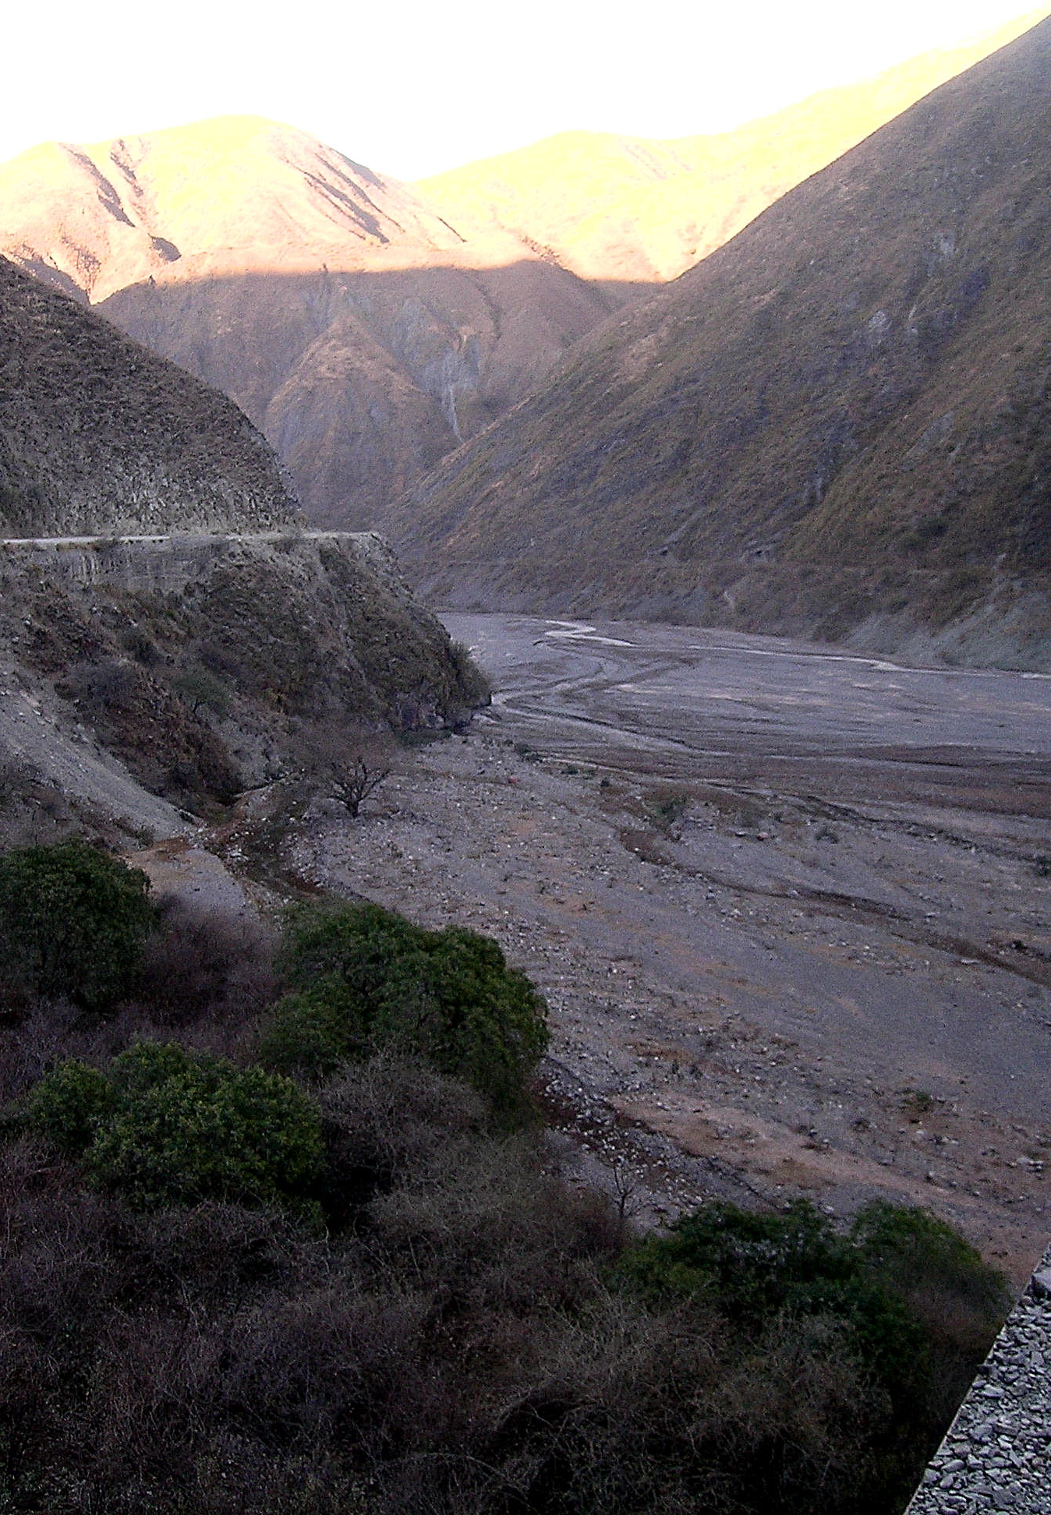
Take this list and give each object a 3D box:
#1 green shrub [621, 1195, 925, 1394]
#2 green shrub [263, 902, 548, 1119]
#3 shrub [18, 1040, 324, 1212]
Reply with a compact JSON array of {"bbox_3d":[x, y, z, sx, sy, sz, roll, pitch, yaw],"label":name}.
[{"bbox_3d":[2.891,6.662,19.379,3.620,2.440,2.890,1,7,9],"label":"green shrub"},{"bbox_3d":[-2.310,5.010,31.771,5.490,4.240,4.940,0,7,-4],"label":"green shrub"},{"bbox_3d":[-5.328,5.765,24.812,4.500,2.620,3.830,-1,7,-12],"label":"shrub"}]

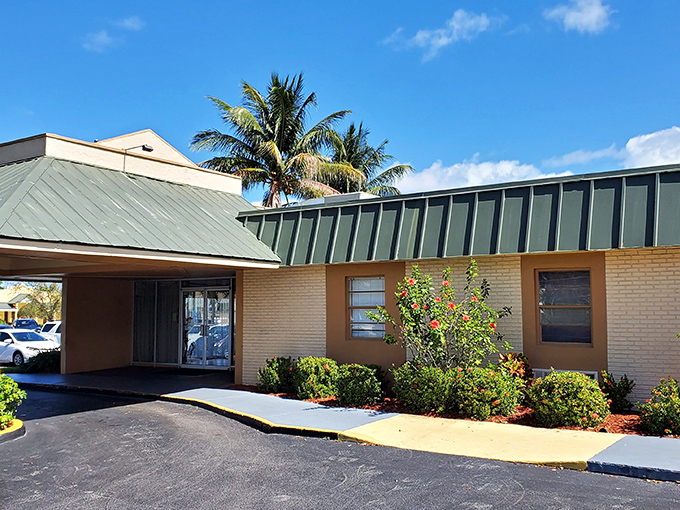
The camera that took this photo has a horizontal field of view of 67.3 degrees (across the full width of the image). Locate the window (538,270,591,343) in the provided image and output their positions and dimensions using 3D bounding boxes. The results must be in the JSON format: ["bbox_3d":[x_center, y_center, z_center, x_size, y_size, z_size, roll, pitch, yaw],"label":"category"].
[{"bbox_3d":[3.730,0.860,8.500,0.840,1.230,0.120,-3,-7,27],"label":"window"}]

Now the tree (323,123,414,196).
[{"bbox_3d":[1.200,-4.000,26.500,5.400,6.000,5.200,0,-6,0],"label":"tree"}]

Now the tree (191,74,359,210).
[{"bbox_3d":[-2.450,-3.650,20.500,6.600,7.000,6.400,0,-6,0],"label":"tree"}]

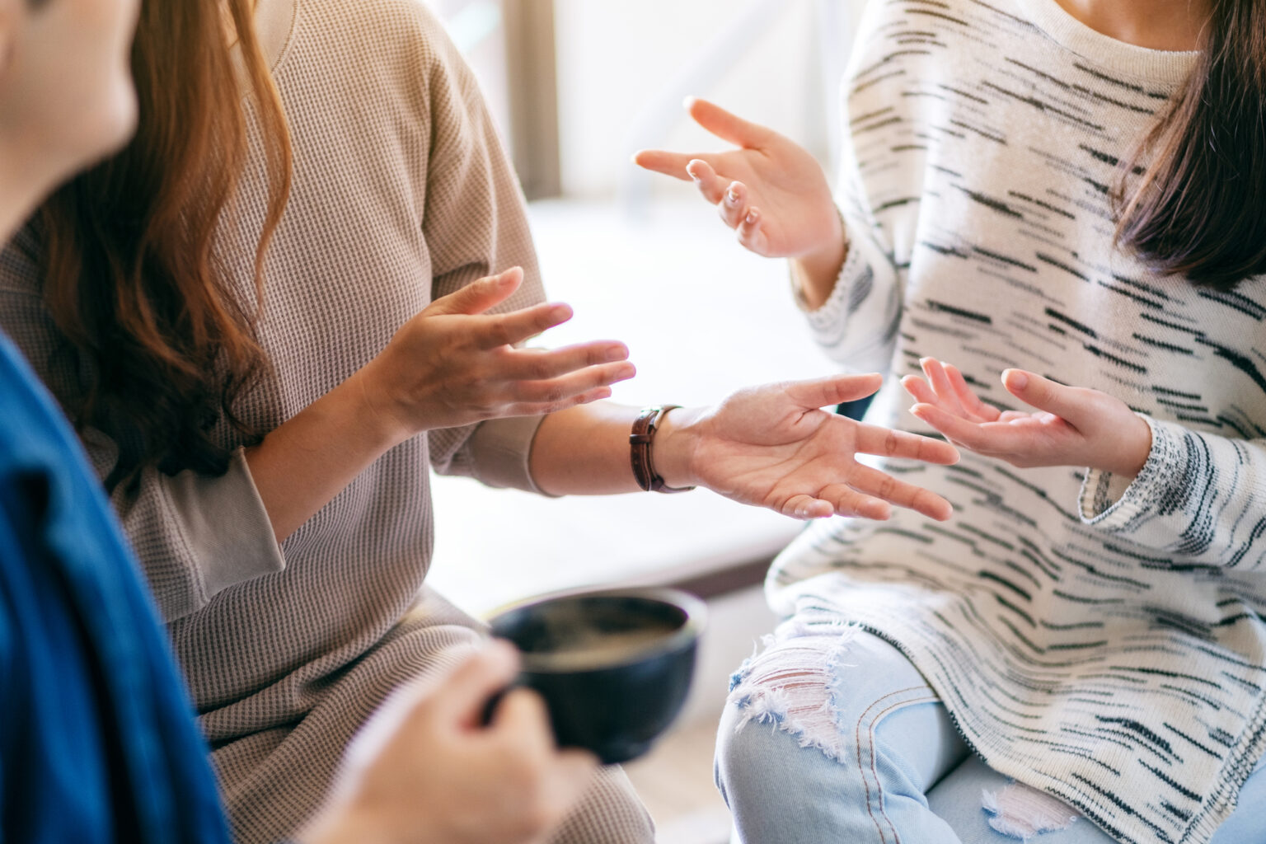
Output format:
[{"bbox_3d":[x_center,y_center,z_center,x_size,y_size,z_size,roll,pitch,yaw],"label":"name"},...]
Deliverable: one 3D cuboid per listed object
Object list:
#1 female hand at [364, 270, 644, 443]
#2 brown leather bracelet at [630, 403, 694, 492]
[{"bbox_3d":[-0.084,-0.044,1.830,0.173,0.090,0.070,-9,22,-19],"label":"female hand"},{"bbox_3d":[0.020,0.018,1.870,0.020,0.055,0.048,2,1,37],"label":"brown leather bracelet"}]

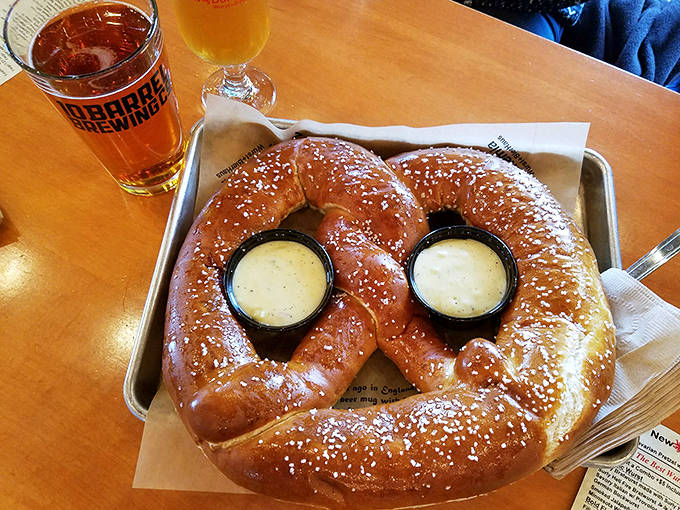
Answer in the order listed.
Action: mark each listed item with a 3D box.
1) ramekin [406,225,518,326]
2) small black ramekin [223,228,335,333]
[{"bbox_3d":[0.087,0.020,0.368,0.073,0.038,0.073,-3,64,6],"label":"ramekin"},{"bbox_3d":[-0.039,0.024,0.353,0.073,0.038,0.073,0,65,1],"label":"small black ramekin"}]

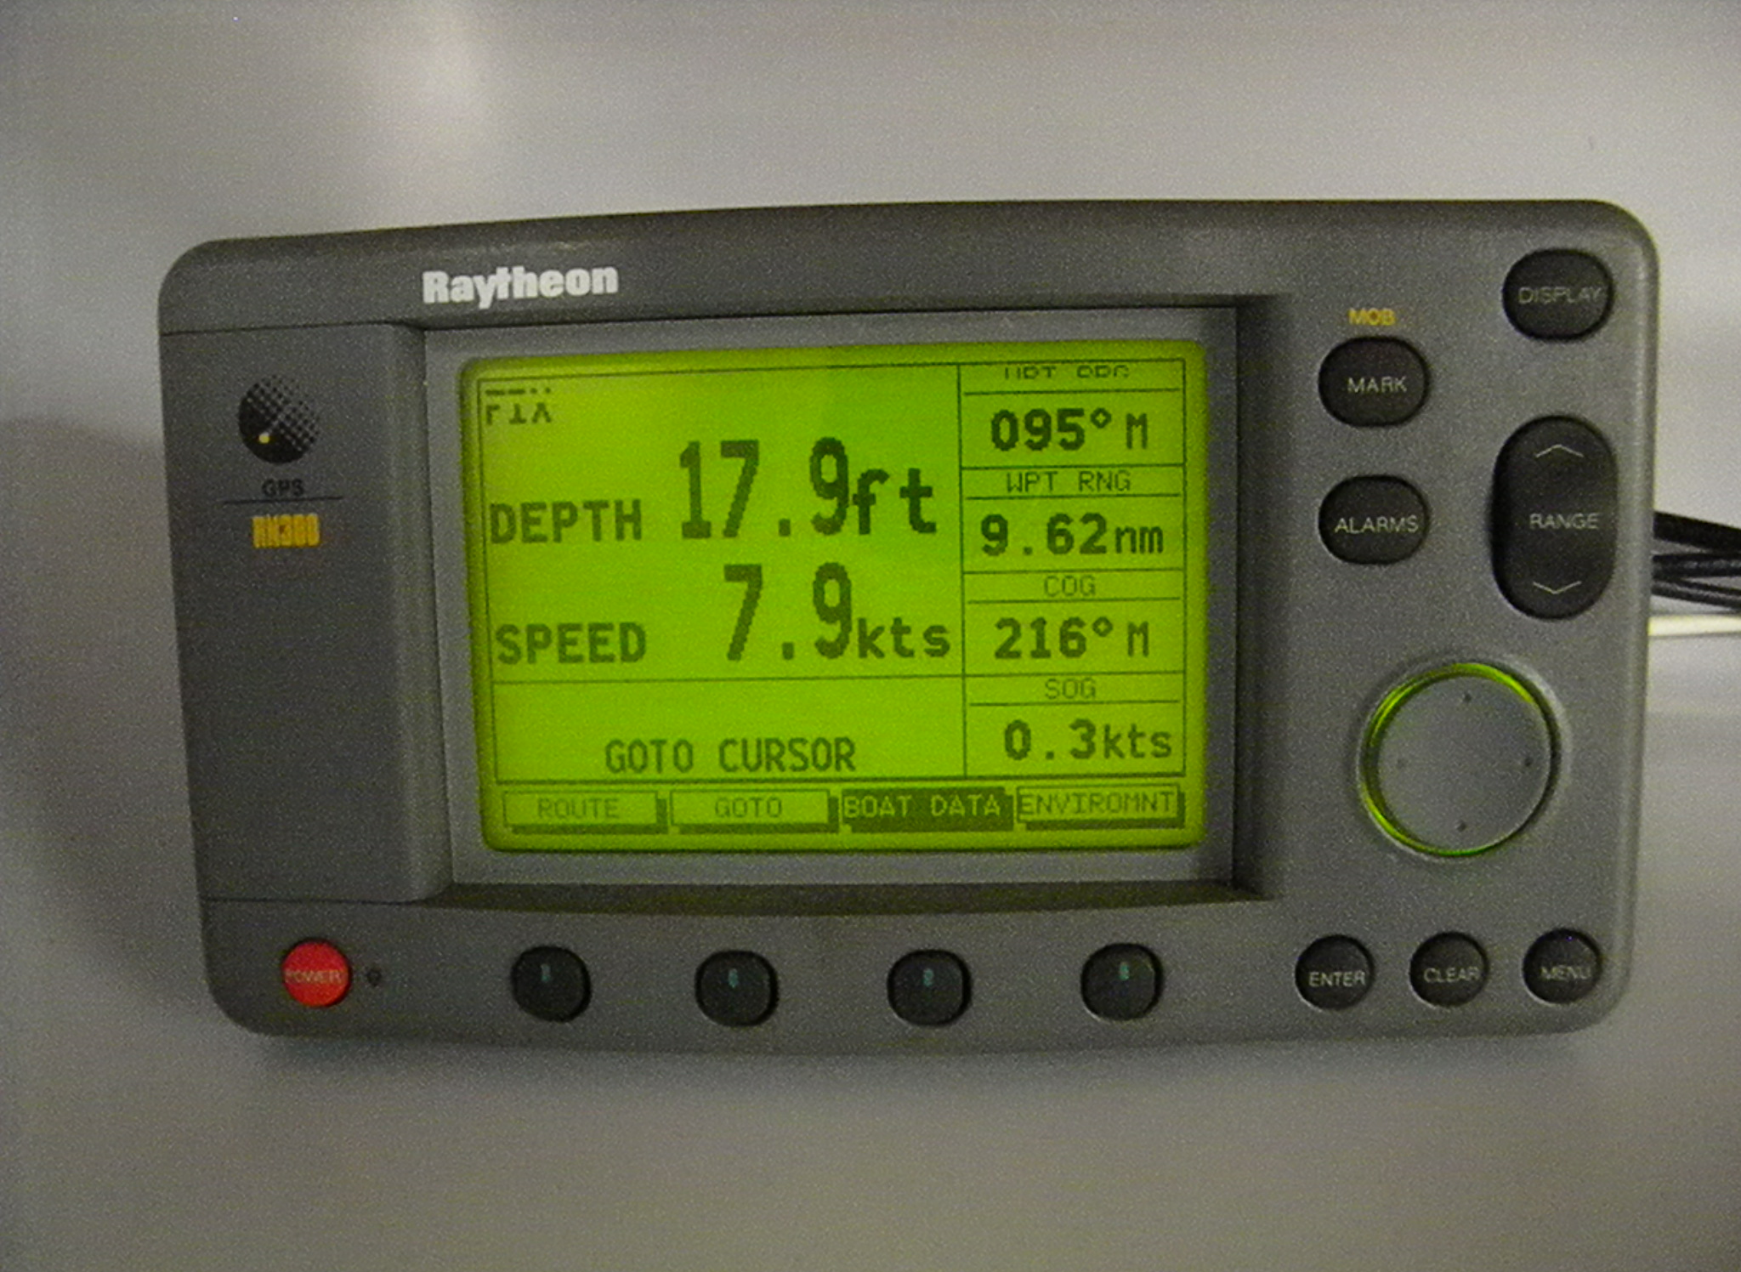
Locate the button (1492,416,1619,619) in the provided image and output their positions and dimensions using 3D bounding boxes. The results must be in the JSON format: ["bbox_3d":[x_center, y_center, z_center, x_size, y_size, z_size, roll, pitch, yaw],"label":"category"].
[{"bbox_3d":[0.098,-0.017,0.201,0.016,0.029,0.005,-1,5,-1],"label":"button"}]

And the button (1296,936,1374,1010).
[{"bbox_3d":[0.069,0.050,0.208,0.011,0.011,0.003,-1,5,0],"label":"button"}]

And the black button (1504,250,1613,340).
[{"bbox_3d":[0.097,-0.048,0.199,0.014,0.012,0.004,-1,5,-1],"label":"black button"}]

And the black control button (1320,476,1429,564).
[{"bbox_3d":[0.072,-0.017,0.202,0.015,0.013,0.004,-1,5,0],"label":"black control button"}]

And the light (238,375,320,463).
[{"bbox_3d":[-0.087,-0.032,0.208,0.011,0.012,0.002,-1,6,3],"label":"light"}]

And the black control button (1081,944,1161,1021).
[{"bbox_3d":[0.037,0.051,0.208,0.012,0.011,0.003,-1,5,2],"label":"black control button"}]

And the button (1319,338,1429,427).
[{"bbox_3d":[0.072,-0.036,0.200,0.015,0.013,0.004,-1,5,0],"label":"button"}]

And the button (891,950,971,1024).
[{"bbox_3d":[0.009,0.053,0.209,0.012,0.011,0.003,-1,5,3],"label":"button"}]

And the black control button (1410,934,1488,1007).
[{"bbox_3d":[0.084,0.048,0.204,0.010,0.010,0.004,-1,6,3],"label":"black control button"}]

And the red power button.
[{"bbox_3d":[-0.084,0.051,0.214,0.010,0.009,0.004,-1,6,3],"label":"red power button"}]

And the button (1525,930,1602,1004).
[{"bbox_3d":[0.100,0.048,0.203,0.010,0.010,0.004,-1,6,3],"label":"button"}]

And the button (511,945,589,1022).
[{"bbox_3d":[-0.048,0.052,0.212,0.011,0.011,0.004,-1,6,3],"label":"button"}]

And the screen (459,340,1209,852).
[{"bbox_3d":[-0.006,-0.005,0.217,0.112,0.076,0.004,-1,6,3],"label":"screen"}]

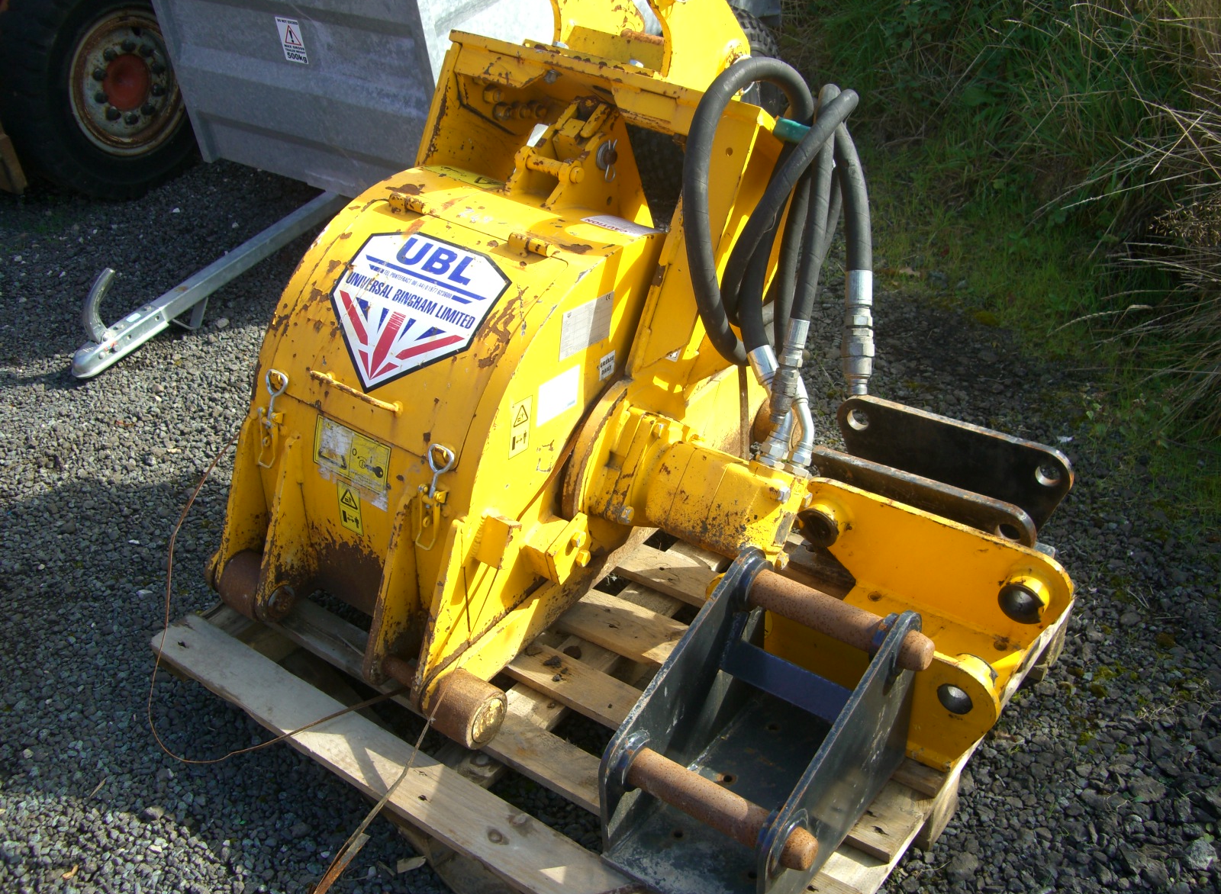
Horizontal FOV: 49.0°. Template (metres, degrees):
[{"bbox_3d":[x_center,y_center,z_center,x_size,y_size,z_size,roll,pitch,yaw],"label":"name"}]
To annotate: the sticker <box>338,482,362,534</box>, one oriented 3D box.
[{"bbox_3d":[-0.413,0.098,2.132,0.047,0.090,0.003,23,39,31],"label":"sticker"}]

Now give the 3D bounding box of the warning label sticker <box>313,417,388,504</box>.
[{"bbox_3d":[-0.398,0.017,2.058,0.160,0.088,0.005,22,23,30],"label":"warning label sticker"}]

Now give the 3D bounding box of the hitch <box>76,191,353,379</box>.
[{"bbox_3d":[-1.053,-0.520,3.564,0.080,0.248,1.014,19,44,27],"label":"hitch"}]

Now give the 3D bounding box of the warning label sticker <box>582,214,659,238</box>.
[{"bbox_3d":[0.019,-0.349,2.107,0.109,0.005,0.068,22,30,30],"label":"warning label sticker"}]

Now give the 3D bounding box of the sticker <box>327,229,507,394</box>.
[{"bbox_3d":[-0.313,-0.203,2.055,0.298,0.027,0.268,23,80,31],"label":"sticker"}]

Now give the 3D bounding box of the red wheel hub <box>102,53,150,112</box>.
[{"bbox_3d":[-1.508,-1.129,4.140,0.065,0.177,0.177,20,38,29],"label":"red wheel hub"}]

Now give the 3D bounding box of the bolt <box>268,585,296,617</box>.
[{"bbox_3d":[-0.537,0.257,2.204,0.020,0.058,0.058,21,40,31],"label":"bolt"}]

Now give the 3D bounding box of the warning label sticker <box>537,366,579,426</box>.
[{"bbox_3d":[-0.078,-0.077,2.023,0.004,0.069,0.096,22,32,30],"label":"warning label sticker"}]

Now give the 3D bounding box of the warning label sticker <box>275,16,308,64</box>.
[{"bbox_3d":[-0.843,-1.076,3.546,0.080,0.119,0.002,19,46,27],"label":"warning label sticker"}]

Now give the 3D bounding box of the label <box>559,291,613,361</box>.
[{"bbox_3d":[-0.035,-0.182,2.027,0.002,0.077,0.123,23,32,31],"label":"label"}]

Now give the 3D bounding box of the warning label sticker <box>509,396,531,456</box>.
[{"bbox_3d":[-0.132,-0.030,1.968,0.004,0.086,0.045,22,32,30],"label":"warning label sticker"}]

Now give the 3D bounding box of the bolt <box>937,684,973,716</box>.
[{"bbox_3d":[0.475,0.344,1.837,0.050,0.050,0.025,21,40,31],"label":"bolt"}]

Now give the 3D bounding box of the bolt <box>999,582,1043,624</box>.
[{"bbox_3d":[0.655,0.241,2.119,0.068,0.068,0.040,20,38,28],"label":"bolt"}]

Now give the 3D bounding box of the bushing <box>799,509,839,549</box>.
[{"bbox_3d":[0.334,0.121,2.100,0.068,0.068,0.035,19,40,34],"label":"bushing"}]

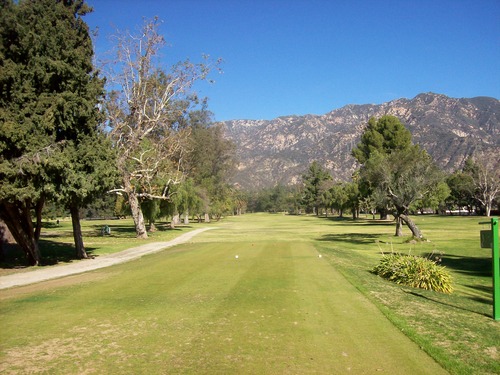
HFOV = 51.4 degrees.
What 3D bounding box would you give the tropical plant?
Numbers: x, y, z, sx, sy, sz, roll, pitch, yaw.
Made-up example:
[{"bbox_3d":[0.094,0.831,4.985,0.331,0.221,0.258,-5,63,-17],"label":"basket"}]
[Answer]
[{"bbox_3d":[4.131,2.123,13.300,1.200,0.680,3.200,1,-2,-14],"label":"tropical plant"}]

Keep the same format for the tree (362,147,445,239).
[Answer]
[{"bbox_3d":[10.118,0.299,34.500,5.600,6.000,5.400,0,-2,0],"label":"tree"}]

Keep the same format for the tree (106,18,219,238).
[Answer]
[{"bbox_3d":[-6.058,-4.085,36.000,7.700,15.200,7.300,0,-2,0],"label":"tree"}]

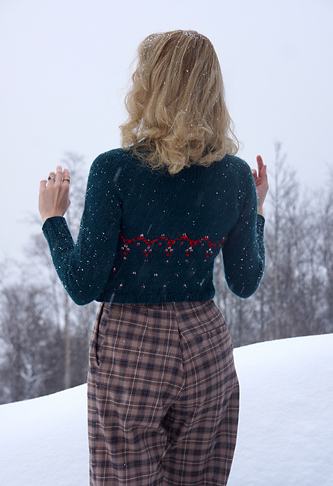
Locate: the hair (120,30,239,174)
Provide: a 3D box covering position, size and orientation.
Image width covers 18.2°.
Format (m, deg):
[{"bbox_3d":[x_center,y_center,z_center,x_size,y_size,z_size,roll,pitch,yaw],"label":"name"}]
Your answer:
[{"bbox_3d":[0.032,-0.349,2.570,0.275,0.350,0.260,0,-1,-21],"label":"hair"}]

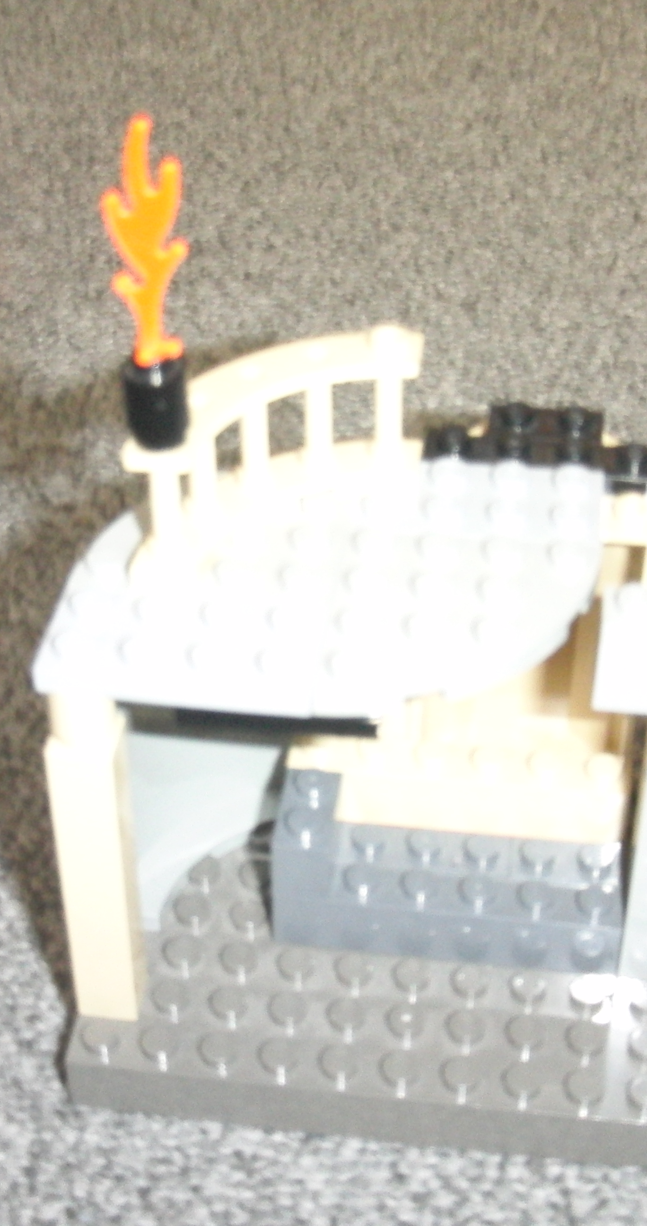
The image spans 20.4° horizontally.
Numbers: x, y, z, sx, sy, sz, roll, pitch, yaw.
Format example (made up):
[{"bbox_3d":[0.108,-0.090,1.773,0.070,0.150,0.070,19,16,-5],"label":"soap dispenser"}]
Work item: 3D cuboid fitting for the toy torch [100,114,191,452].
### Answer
[{"bbox_3d":[-0.019,-0.036,0.197,0.009,0.039,0.008,5,38,5],"label":"toy torch"}]

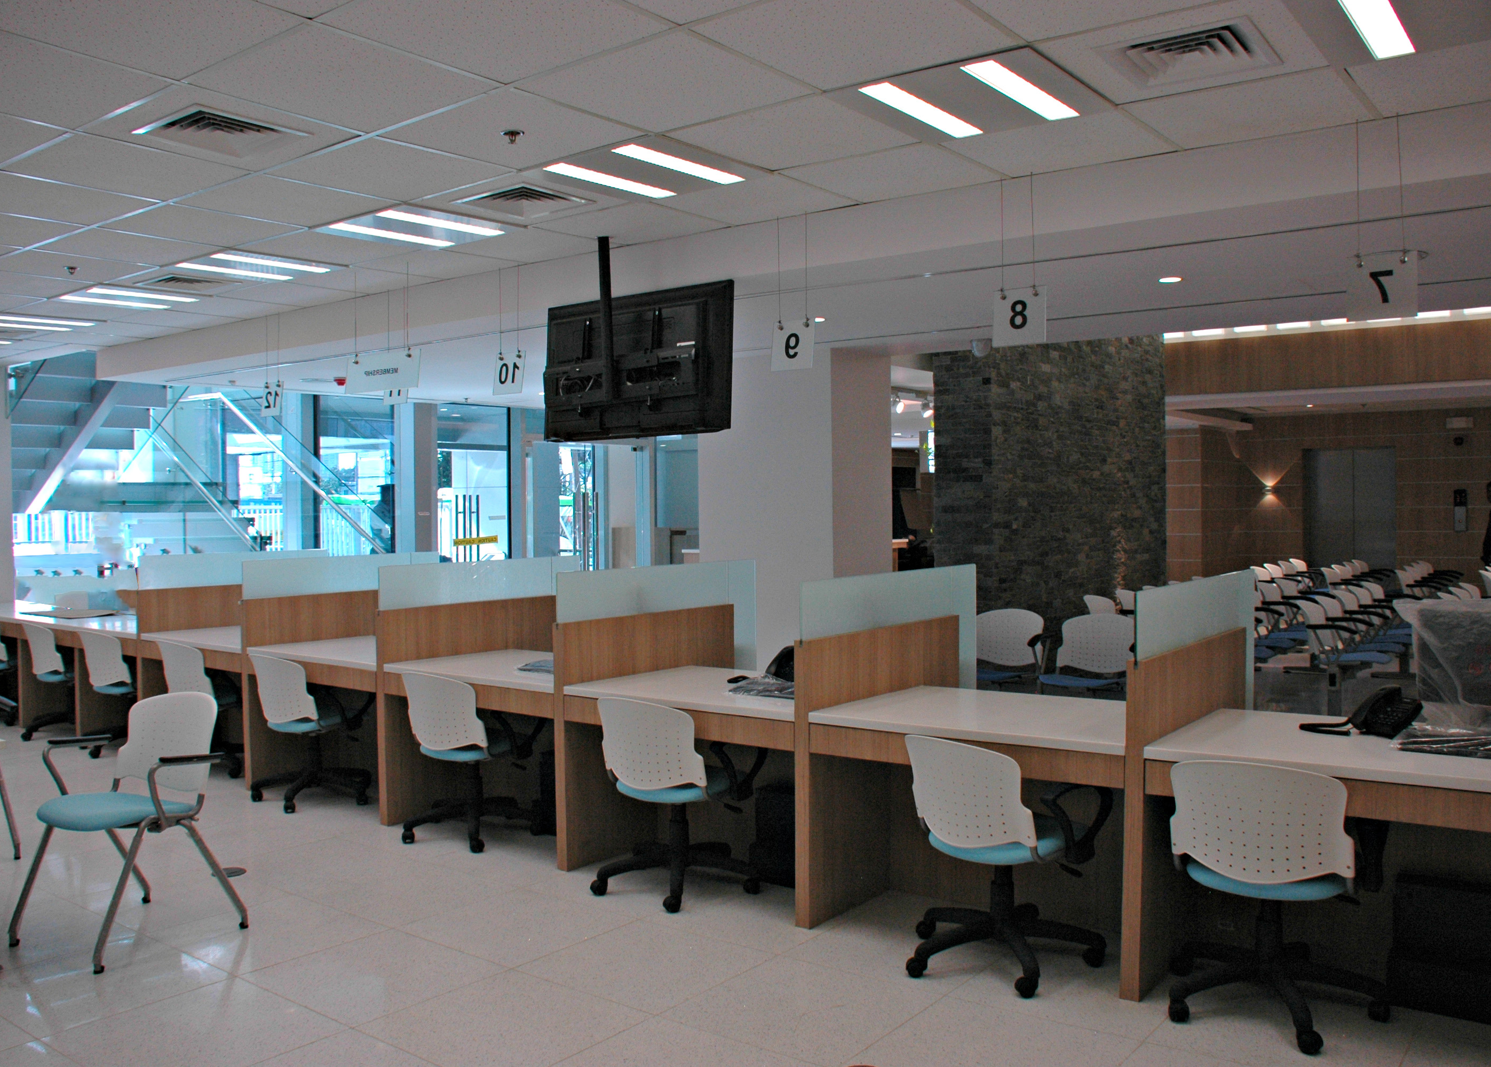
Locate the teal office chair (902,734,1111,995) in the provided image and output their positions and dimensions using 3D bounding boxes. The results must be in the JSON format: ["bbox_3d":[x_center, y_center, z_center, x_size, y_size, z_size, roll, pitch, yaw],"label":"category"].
[{"bbox_3d":[0.749,0.937,3.691,0.660,0.790,0.600,-3,3,-39],"label":"teal office chair"}]

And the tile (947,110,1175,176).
[{"bbox_3d":[0.992,-1.240,3.810,0.595,0.020,0.580,0,2,36],"label":"tile"}]

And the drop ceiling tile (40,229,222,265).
[{"bbox_3d":[-2.593,-1.206,5.060,0.595,0.020,0.595,0,2,36],"label":"drop ceiling tile"}]

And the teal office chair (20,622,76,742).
[{"bbox_3d":[-4.309,0.939,7.737,0.590,0.750,0.600,0,2,36],"label":"teal office chair"}]

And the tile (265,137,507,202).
[{"bbox_3d":[-1.185,-1.207,3.994,0.600,0.016,0.600,1,3,37],"label":"tile"}]

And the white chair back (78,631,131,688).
[{"bbox_3d":[-3.596,0.704,6.750,0.460,0.360,0.140,1,3,43],"label":"white chair back"}]

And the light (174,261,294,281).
[{"bbox_3d":[-2.375,-1.231,5.623,0.095,0.040,0.580,0,2,37],"label":"light"}]

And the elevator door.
[{"bbox_3d":[7.608,-0.080,15.144,1.127,2.012,0.100,0,2,37],"label":"elevator door"}]

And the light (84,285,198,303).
[{"bbox_3d":[-3.089,-1.233,6.188,0.095,0.040,0.580,0,2,37],"label":"light"}]

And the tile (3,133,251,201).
[{"bbox_3d":[-1.990,-1.175,3.858,0.595,0.020,0.595,0,2,36],"label":"tile"}]

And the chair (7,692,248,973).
[{"bbox_3d":[-2.112,0.976,4.099,0.550,0.830,0.570,0,2,29],"label":"chair"}]

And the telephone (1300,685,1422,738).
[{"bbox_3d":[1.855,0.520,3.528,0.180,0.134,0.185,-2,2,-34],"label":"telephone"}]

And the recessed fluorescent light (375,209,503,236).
[{"bbox_3d":[-1.196,-1.246,4.763,0.105,0.040,0.550,0,2,38],"label":"recessed fluorescent light"}]

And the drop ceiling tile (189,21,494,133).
[{"bbox_3d":[-1.054,-1.194,3.169,0.610,0.020,0.590,0,2,38],"label":"drop ceiling tile"}]

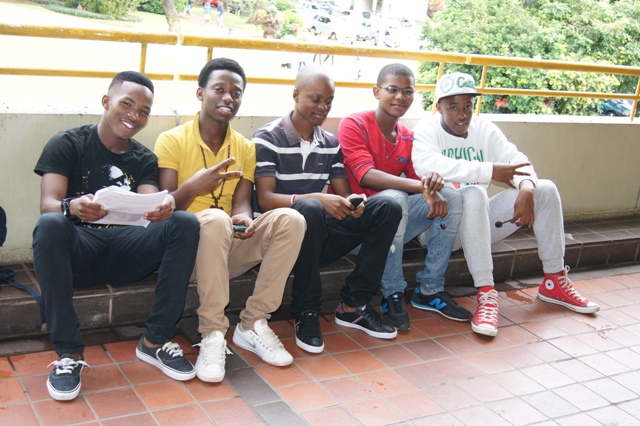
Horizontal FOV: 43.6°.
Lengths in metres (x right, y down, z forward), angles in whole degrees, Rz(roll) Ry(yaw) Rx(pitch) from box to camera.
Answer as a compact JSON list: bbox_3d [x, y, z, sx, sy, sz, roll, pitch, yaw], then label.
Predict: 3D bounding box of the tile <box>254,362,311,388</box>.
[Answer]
[{"bbox_3d":[-0.127,0.583,2.846,0.153,0.014,0.156,-3,18,-31],"label":"tile"}]

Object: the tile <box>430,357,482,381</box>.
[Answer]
[{"bbox_3d":[0.519,0.601,3.046,0.153,0.014,0.156,-3,18,-31],"label":"tile"}]

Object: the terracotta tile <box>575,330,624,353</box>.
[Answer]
[{"bbox_3d":[1.214,0.566,3.487,0.154,0.015,0.154,-3,19,-32],"label":"terracotta tile"}]

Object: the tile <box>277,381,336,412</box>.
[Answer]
[{"bbox_3d":[-0.043,0.633,2.727,0.156,0.012,0.156,-3,19,-32],"label":"tile"}]

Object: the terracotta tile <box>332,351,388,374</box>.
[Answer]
[{"bbox_3d":[0.154,0.570,3.035,0.156,0.012,0.156,-3,19,-32],"label":"terracotta tile"}]

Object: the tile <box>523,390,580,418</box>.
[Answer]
[{"bbox_3d":[0.825,0.692,2.873,0.154,0.015,0.154,-3,19,-32],"label":"tile"}]

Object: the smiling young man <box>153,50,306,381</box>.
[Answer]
[{"bbox_3d":[-0.319,-0.034,2.996,0.535,1.014,0.841,1,17,-22],"label":"smiling young man"}]

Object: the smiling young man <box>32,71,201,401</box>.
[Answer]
[{"bbox_3d":[-0.755,0.009,2.778,0.573,0.974,0.759,-3,19,-32],"label":"smiling young man"}]

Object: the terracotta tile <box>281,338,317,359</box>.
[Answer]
[{"bbox_3d":[-0.070,0.527,3.070,0.153,0.014,0.156,-3,18,-31],"label":"terracotta tile"}]

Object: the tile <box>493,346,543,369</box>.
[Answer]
[{"bbox_3d":[0.794,0.586,3.225,0.154,0.015,0.154,-3,19,-32],"label":"tile"}]

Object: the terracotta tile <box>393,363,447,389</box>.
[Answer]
[{"bbox_3d":[0.375,0.605,2.955,0.155,0.014,0.155,-3,19,-31],"label":"terracotta tile"}]

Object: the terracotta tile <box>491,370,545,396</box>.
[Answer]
[{"bbox_3d":[0.740,0.643,3.006,0.154,0.015,0.154,-3,19,-32],"label":"terracotta tile"}]

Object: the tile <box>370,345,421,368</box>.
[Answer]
[{"bbox_3d":[0.292,0.555,3.087,0.155,0.014,0.155,-3,19,-31],"label":"tile"}]

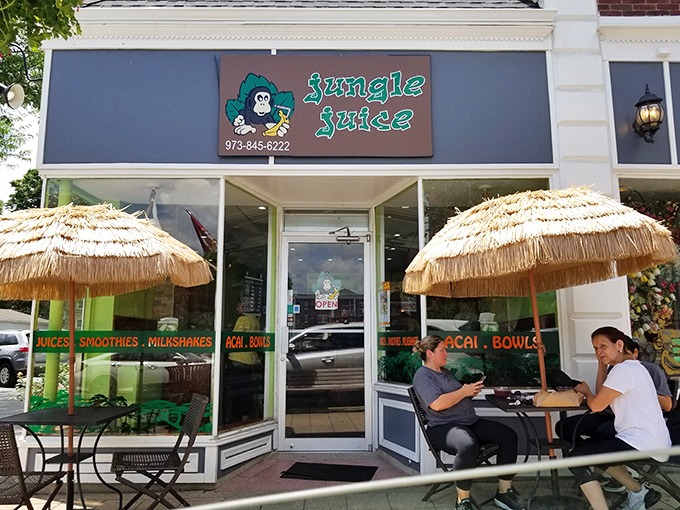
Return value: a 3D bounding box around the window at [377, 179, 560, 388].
[{"bbox_3d":[1.129,0.267,4.787,1.460,1.820,0.700,0,-8,0],"label":"window"}]

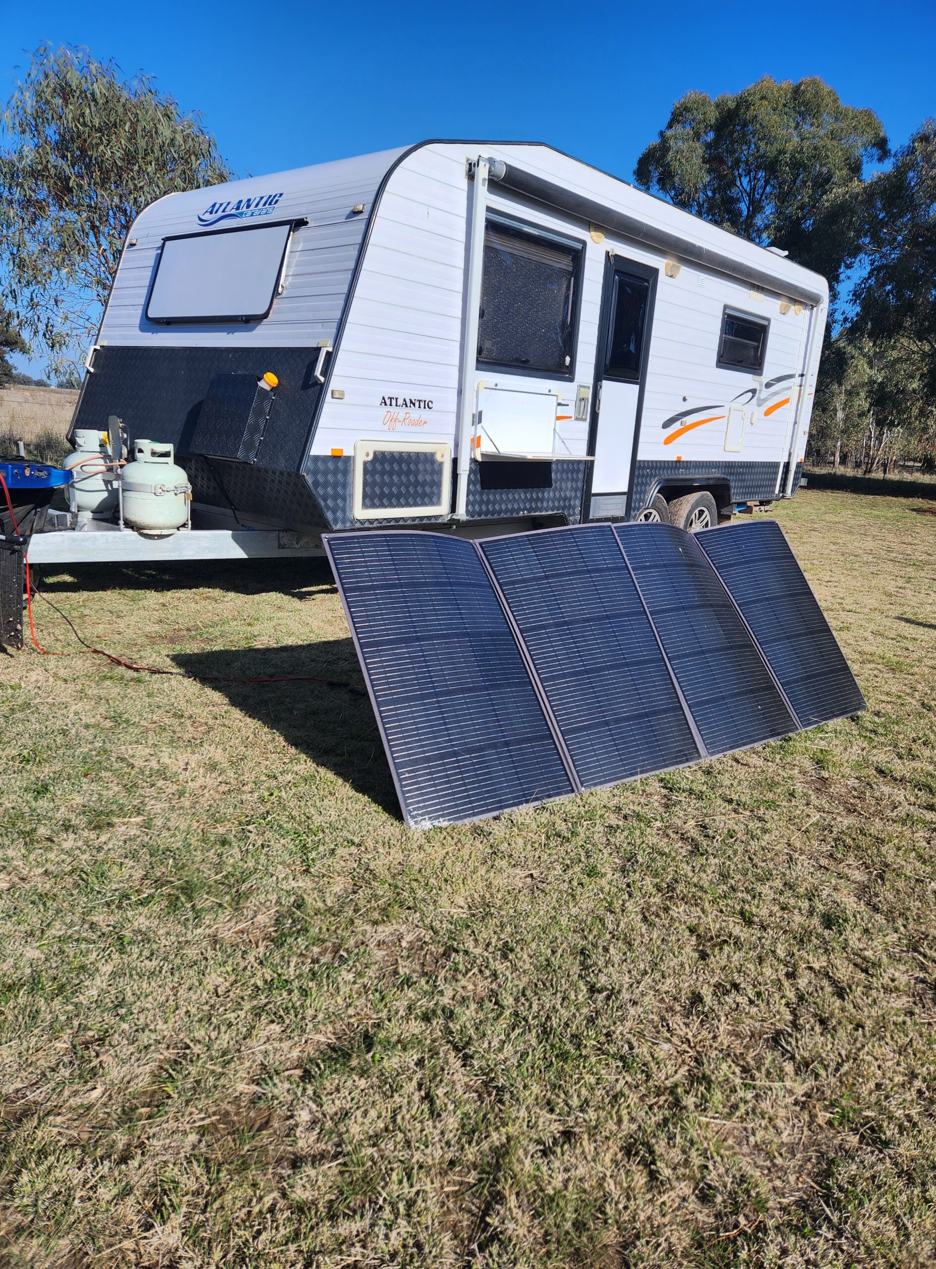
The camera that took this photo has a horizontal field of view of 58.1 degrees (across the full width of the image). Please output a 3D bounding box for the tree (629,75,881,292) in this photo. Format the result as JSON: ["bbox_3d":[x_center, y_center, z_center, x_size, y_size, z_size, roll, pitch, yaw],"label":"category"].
[{"bbox_3d":[9.851,-12.266,29.441,8.053,12.572,7.650,8,15,15],"label":"tree"}]

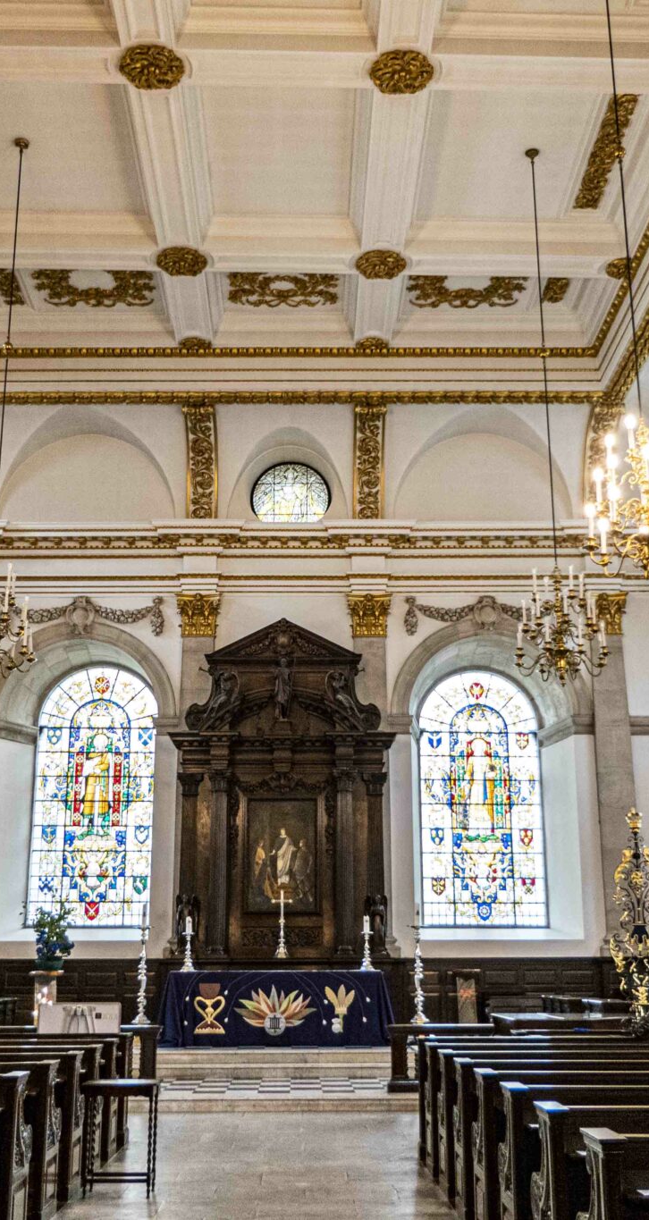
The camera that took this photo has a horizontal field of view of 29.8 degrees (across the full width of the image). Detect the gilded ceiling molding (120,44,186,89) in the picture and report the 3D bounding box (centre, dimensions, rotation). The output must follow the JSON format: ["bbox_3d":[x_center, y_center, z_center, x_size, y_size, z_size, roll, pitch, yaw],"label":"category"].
[{"bbox_3d":[-2.050,-6.467,14.514,0.760,0.150,0.740,0,-17,-1],"label":"gilded ceiling molding"}]

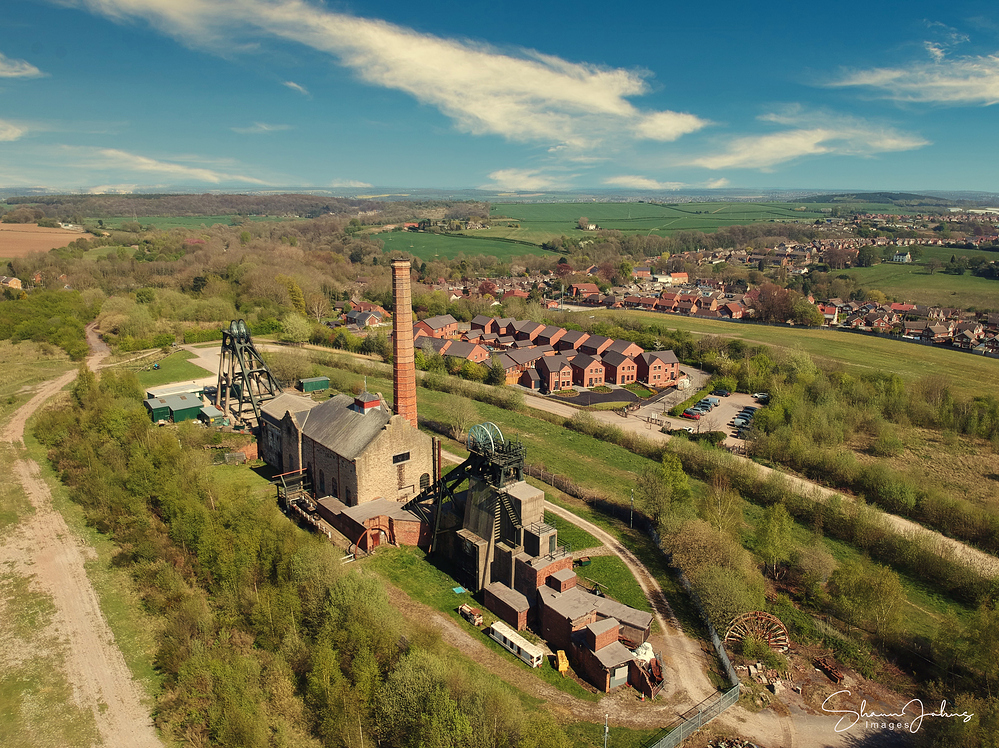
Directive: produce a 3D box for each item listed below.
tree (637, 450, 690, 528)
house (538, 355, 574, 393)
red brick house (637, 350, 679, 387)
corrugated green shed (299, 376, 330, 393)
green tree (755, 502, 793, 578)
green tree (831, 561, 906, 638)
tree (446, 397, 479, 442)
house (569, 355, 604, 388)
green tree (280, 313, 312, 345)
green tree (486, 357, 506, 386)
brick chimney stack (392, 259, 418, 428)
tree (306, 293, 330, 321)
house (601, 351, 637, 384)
[{"bbox_3d":[24.700,17.373,109.613,8.000,11.600,7.800,0,14,0],"label":"tree"},{"bbox_3d":[14.911,-0.653,194.886,6.500,8.000,9.600,-5,15,-18],"label":"house"},{"bbox_3d":[43.847,-2.281,201.727,9.900,7.900,8.000,-5,15,-21],"label":"red brick house"},{"bbox_3d":[-48.947,2.834,191.239,6.900,2.700,2.700,-8,17,-30],"label":"corrugated green shed"},{"bbox_3d":[38.308,22.776,98.118,5.800,11.100,5.800,0,14,0],"label":"green tree"},{"bbox_3d":[41.200,25.681,81.807,8.000,9.400,7.800,0,14,0],"label":"green tree"},{"bbox_3d":[-8.220,9.446,153.062,7.200,9.200,7.200,0,14,0],"label":"tree"},{"bbox_3d":[24.033,-1.182,196.163,6.300,7.300,8.700,-5,15,-19],"label":"house"},{"bbox_3d":[-67.900,-15.192,241.871,10.300,10.600,10.300,0,14,0],"label":"green tree"},{"bbox_3d":[-0.666,-0.667,194.560,5.000,8.100,5.000,0,14,0],"label":"green tree"},{"bbox_3d":[-17.750,-2.608,135.028,5.000,37.600,5.000,0,14,0],"label":"brick chimney stack"},{"bbox_3d":[-77.400,-28.400,308.690,10.000,12.800,10.000,0,14,0],"label":"tree"},{"bbox_3d":[33.394,-2.102,201.715,6.400,7.500,9.300,-5,15,-20],"label":"house"}]

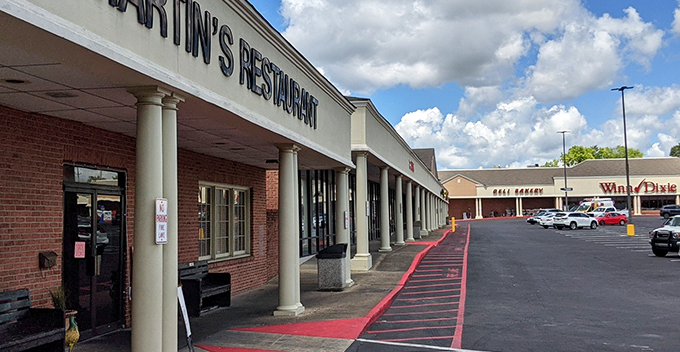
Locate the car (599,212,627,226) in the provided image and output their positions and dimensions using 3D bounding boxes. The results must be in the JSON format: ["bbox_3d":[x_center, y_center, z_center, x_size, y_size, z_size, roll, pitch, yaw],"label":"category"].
[{"bbox_3d":[30.187,4.844,59.439,4.550,1.460,1.800,0,-5,-15],"label":"car"}]

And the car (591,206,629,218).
[{"bbox_3d":[32.483,4.726,64.420,5.700,1.920,2.000,1,-5,-17],"label":"car"}]

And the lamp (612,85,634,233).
[{"bbox_3d":[22.428,-1.240,41.501,1.600,11.800,0.600,-2,-5,14],"label":"lamp"}]

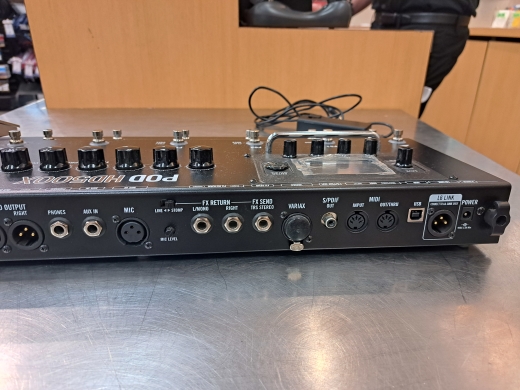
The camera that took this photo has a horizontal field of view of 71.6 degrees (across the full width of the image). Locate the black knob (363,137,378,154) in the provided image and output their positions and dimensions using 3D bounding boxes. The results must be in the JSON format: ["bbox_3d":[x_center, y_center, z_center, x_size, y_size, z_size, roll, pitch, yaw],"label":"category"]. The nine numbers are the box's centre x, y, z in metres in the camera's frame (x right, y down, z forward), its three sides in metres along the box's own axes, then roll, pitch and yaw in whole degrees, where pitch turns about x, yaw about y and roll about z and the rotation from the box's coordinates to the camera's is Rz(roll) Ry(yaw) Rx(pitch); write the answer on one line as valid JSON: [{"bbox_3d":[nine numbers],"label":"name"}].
[{"bbox_3d":[0.103,-0.044,0.332,0.013,0.015,0.013,-1,22,-6],"label":"black knob"}]

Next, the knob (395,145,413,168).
[{"bbox_3d":[0.124,-0.032,0.309,0.013,0.014,0.013,-1,21,-7],"label":"knob"}]

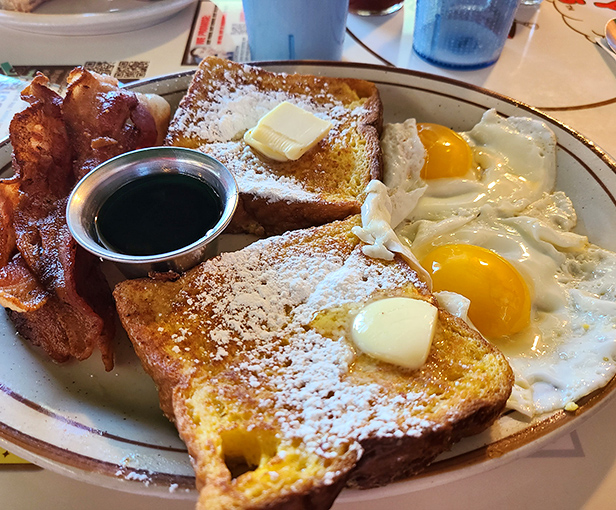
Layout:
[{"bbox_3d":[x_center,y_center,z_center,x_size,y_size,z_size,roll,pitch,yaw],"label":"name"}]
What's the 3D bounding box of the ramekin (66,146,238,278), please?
[{"bbox_3d":[-0.065,-0.013,0.224,0.069,0.032,0.069,4,50,0],"label":"ramekin"}]

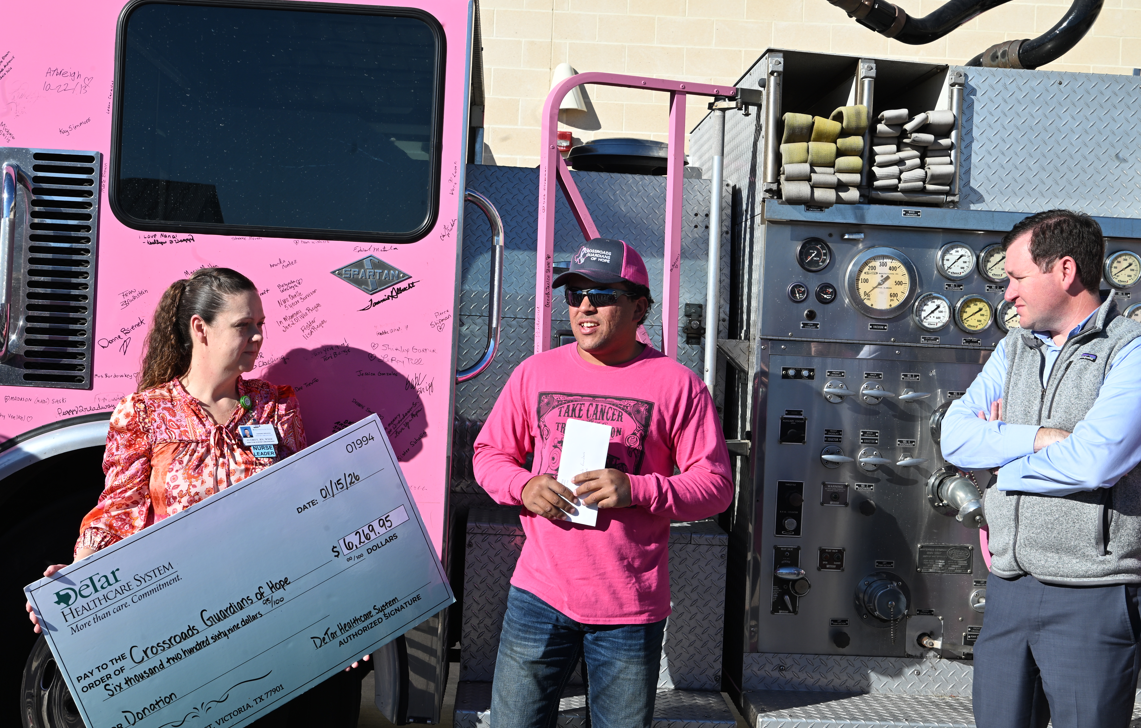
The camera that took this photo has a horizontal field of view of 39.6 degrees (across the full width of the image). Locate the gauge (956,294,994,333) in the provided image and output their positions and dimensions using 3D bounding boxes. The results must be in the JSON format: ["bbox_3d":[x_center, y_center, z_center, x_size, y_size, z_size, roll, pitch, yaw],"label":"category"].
[{"bbox_3d":[1.115,-0.139,4.379,0.103,0.103,0.034,3,-1,-4],"label":"gauge"}]

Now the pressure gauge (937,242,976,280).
[{"bbox_3d":[1.067,-0.285,4.378,0.103,0.103,0.034,3,-1,-4],"label":"pressure gauge"}]

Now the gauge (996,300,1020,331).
[{"bbox_3d":[1.232,-0.135,4.387,0.103,0.103,0.034,3,-1,-4],"label":"gauge"}]

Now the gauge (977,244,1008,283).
[{"bbox_3d":[1.184,-0.280,4.386,0.103,0.103,0.034,3,-1,-4],"label":"gauge"}]

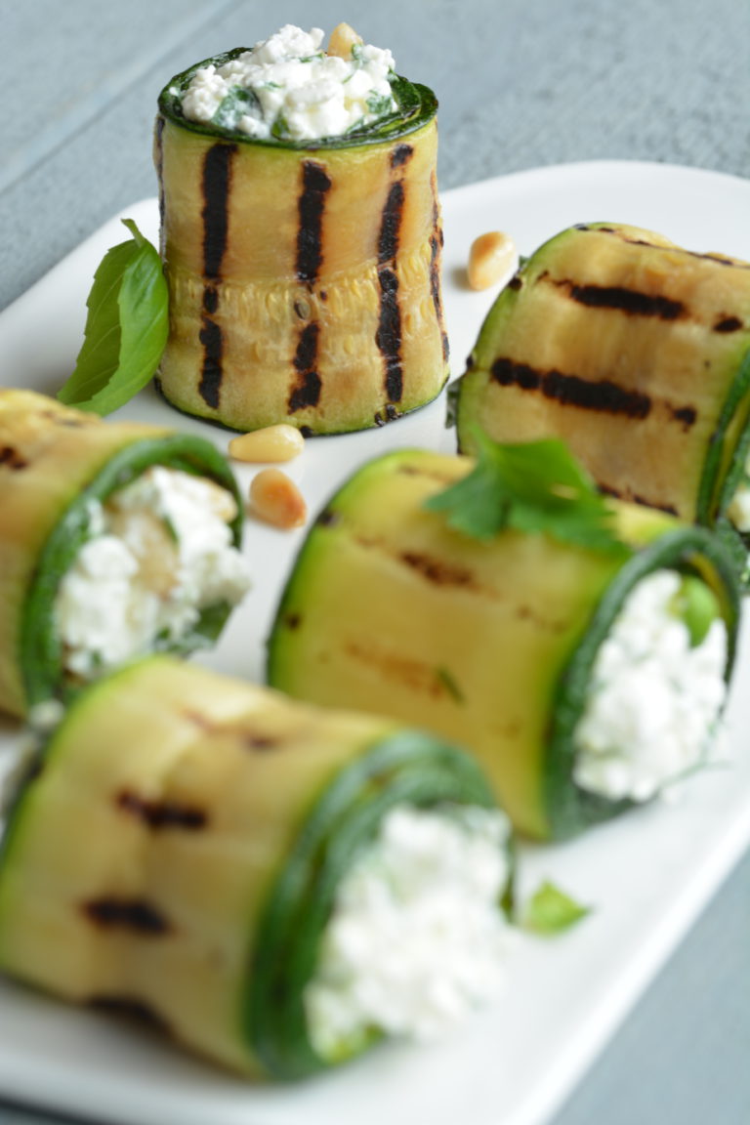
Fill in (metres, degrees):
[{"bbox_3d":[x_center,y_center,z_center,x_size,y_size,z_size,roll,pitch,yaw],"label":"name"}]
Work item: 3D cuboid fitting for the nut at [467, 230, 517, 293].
[{"bbox_3d":[0.019,-0.050,0.806,0.007,0.006,0.012,10,27,21],"label":"nut"}]

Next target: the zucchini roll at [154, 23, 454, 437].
[{"bbox_3d":[-0.012,-0.054,0.759,0.046,0.055,0.046,0,26,0],"label":"zucchini roll"}]

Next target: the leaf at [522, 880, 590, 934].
[{"bbox_3d":[0.023,0.043,0.615,0.009,0.004,0.009,8,27,18],"label":"leaf"}]

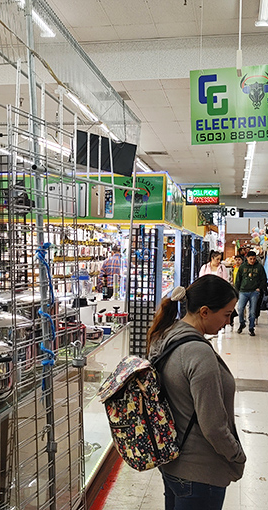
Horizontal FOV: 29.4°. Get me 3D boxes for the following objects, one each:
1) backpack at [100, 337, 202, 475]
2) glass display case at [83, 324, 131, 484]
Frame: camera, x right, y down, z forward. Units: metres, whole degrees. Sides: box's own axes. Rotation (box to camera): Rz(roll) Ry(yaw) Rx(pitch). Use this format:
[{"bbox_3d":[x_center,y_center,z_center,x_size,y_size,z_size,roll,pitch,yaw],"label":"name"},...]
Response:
[{"bbox_3d":[0.026,0.542,1.780,0.170,0.380,0.260,-16,8,-27],"label":"backpack"},{"bbox_3d":[-0.417,1.089,3.722,0.500,0.970,1.450,0,0,11],"label":"glass display case"}]

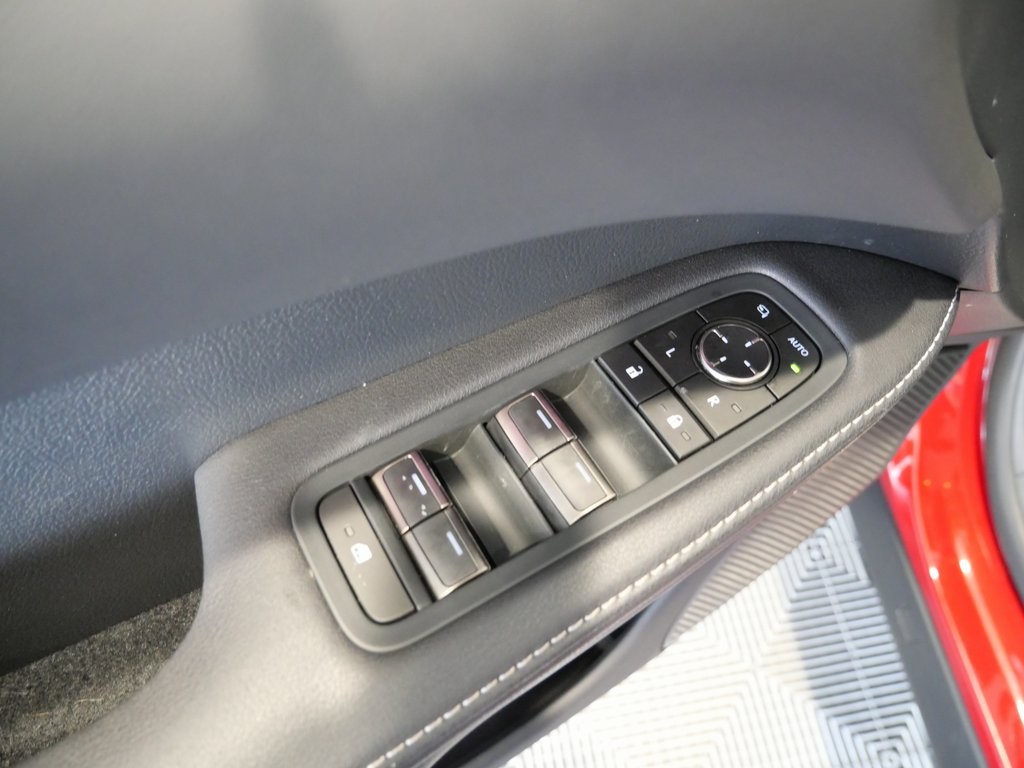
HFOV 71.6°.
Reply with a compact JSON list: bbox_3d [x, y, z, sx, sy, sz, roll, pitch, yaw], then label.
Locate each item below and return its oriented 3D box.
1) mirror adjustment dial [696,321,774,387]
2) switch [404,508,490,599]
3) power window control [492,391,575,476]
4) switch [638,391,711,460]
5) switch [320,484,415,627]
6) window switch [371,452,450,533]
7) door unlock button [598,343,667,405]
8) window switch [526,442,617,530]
[{"bbox_3d":[0.082,-0.010,0.264,0.026,0.006,0.026,-2,59,3],"label":"mirror adjustment dial"},{"bbox_3d":[-0.021,0.057,0.234,0.020,0.010,0.026,-28,62,-13],"label":"switch"},{"bbox_3d":[0.007,0.017,0.256,0.022,0.010,0.026,-28,62,-13],"label":"power window control"},{"bbox_3d":[0.058,0.016,0.254,0.016,0.006,0.025,-28,62,-13],"label":"switch"},{"bbox_3d":[-0.049,0.057,0.235,0.015,0.006,0.051,-28,62,-13],"label":"switch"},{"bbox_3d":[-0.034,0.039,0.246,0.020,0.010,0.026,-28,62,-13],"label":"window switch"},{"bbox_3d":[0.045,-0.003,0.265,0.015,0.006,0.025,-28,62,-13],"label":"door unlock button"},{"bbox_3d":[0.020,0.036,0.244,0.022,0.010,0.025,-28,62,-13],"label":"window switch"}]

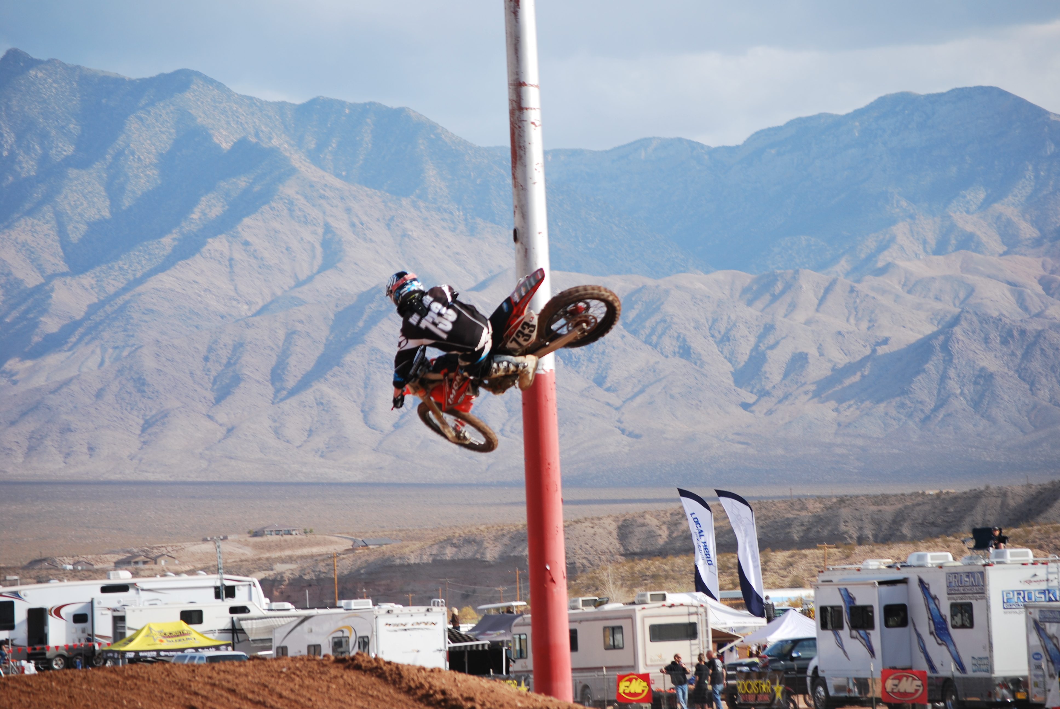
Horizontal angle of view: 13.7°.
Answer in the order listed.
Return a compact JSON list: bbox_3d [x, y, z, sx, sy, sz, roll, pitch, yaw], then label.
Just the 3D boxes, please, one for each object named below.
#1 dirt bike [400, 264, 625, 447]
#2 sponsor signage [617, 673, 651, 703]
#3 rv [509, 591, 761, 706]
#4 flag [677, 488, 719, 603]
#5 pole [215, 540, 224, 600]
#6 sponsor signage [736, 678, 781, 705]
[{"bbox_3d":[-0.311,0.057,34.880,1.280,0.800,2.150,20,-50,-39],"label":"dirt bike"},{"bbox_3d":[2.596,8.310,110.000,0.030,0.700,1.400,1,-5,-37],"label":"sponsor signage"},{"bbox_3d":[2.420,9.250,137.800,2.500,3.550,9.500,-1,-4,-25],"label":"rv"},{"bbox_3d":[5.874,7.276,153.000,1.300,5.300,0.150,-2,-4,0],"label":"flag"},{"bbox_3d":[-13.011,10.503,187.000,0.250,5.350,0.250,-2,-4,0],"label":"pole"},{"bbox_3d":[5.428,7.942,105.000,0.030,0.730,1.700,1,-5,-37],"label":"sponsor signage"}]

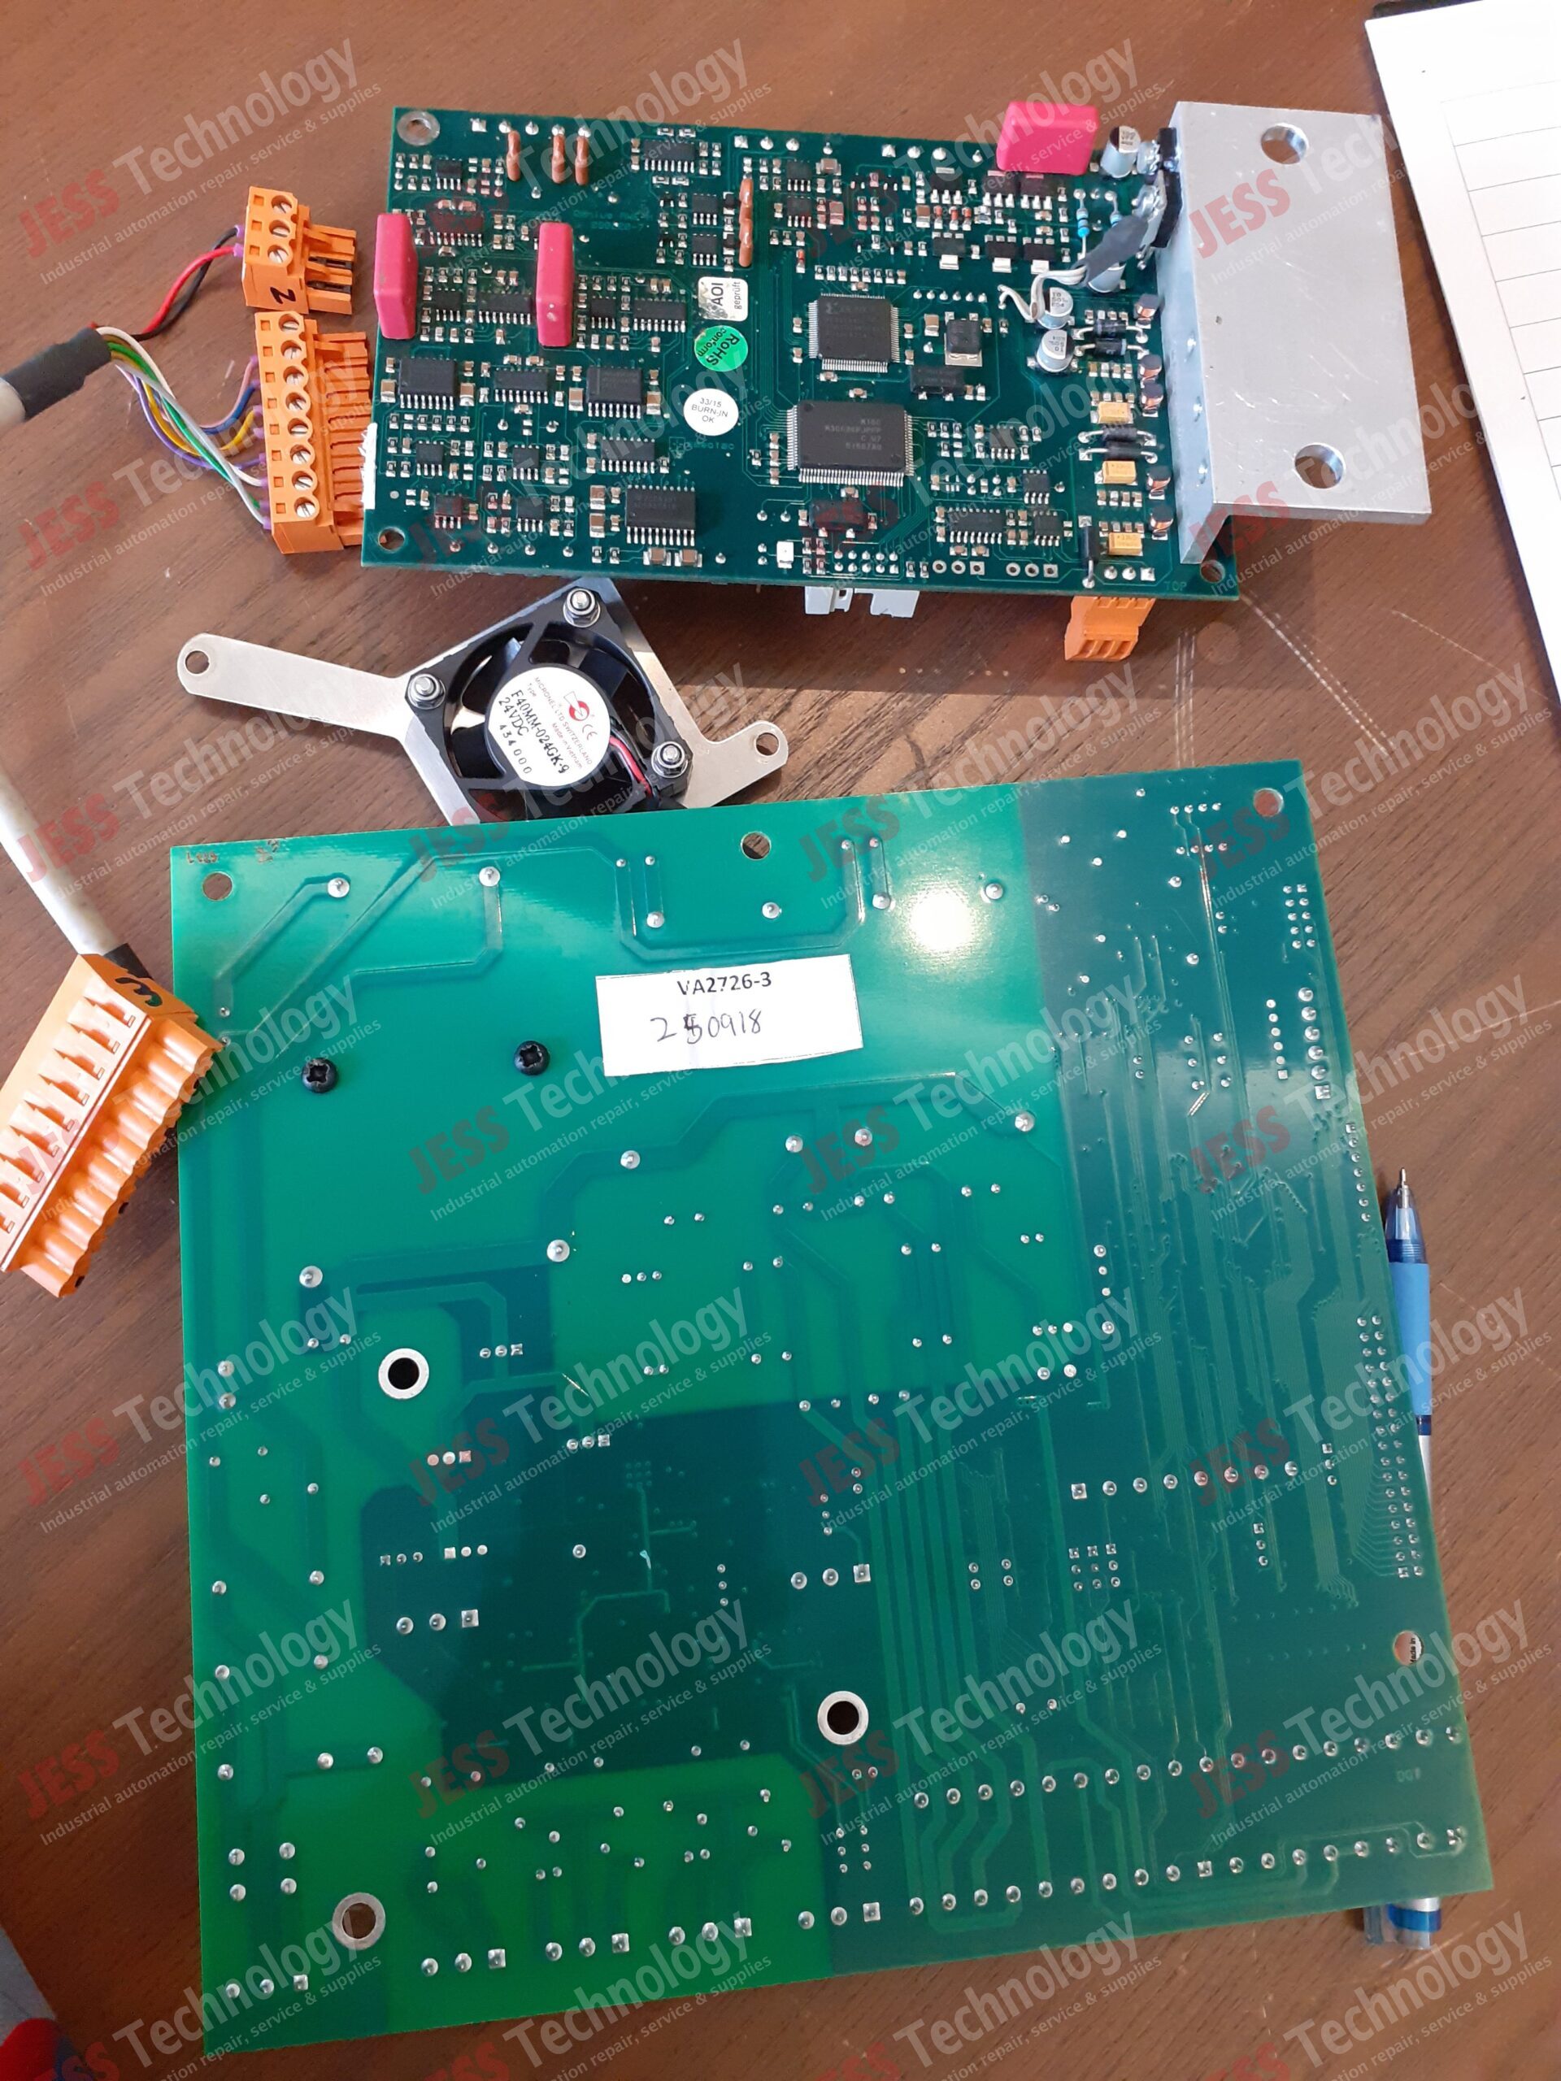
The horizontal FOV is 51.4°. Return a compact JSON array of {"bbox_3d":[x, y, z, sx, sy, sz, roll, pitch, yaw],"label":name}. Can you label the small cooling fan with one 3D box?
[{"bbox_3d":[-0.056,-0.056,0.300,0.115,0.018,0.067,3,83,-4],"label":"small cooling fan"}]

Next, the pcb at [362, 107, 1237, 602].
[{"bbox_3d":[0.005,-0.133,0.303,0.160,0.013,0.100,1,75,-4],"label":"pcb"}]

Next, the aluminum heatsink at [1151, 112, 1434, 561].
[{"bbox_3d":[0.094,-0.133,0.305,0.040,0.019,0.086,1,75,-4],"label":"aluminum heatsink"}]

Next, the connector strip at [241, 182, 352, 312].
[{"bbox_3d":[-0.093,-0.151,0.313,0.020,0.015,0.015,3,82,-12],"label":"connector strip"}]

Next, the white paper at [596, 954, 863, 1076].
[{"bbox_3d":[-0.009,-0.004,0.278,0.044,0.001,0.018,-5,79,-4],"label":"white paper"}]

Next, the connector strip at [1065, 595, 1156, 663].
[{"bbox_3d":[0.063,-0.082,0.313,0.011,0.025,0.012,1,75,-5],"label":"connector strip"}]

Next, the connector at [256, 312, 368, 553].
[{"bbox_3d":[-0.086,-0.115,0.307,0.021,0.013,0.041,-6,84,-5],"label":"connector"}]

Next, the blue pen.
[{"bbox_3d":[0.114,0.094,0.299,0.012,0.011,0.140,2,83,-4],"label":"blue pen"}]

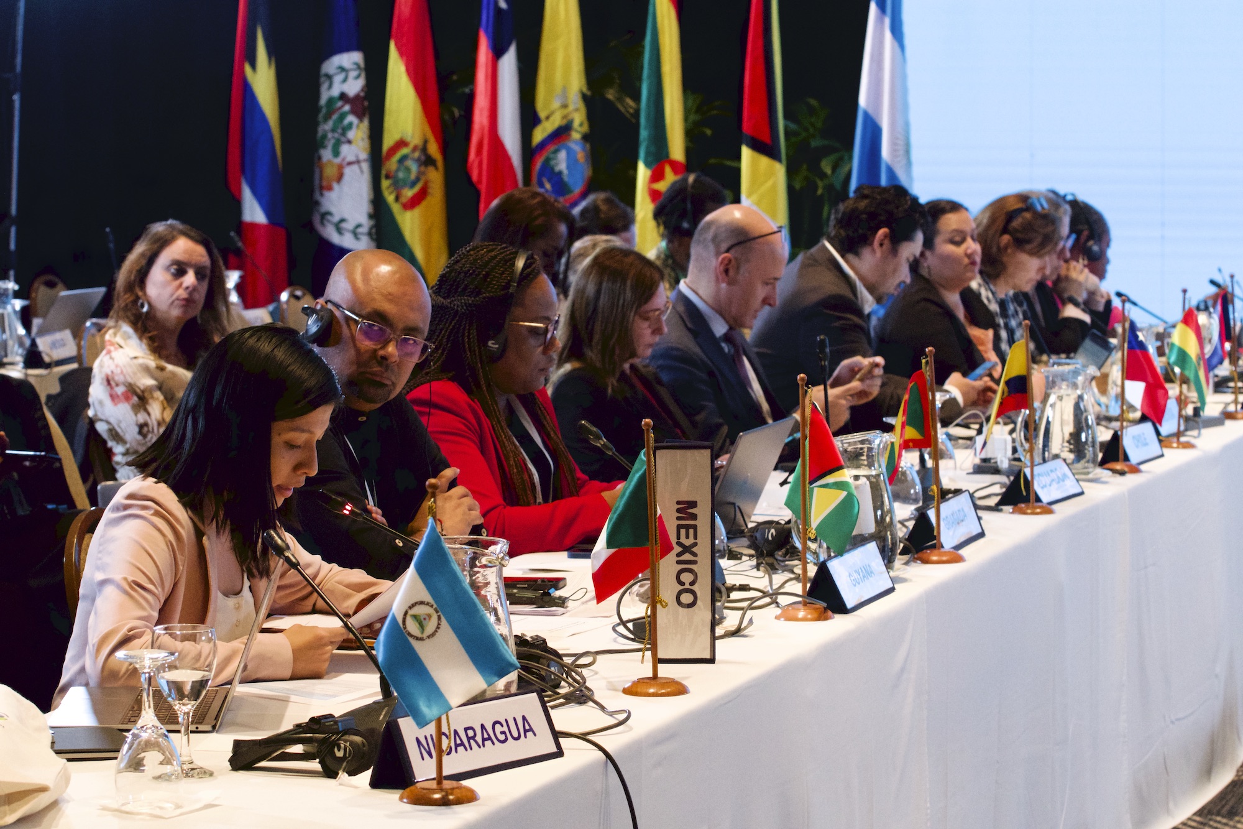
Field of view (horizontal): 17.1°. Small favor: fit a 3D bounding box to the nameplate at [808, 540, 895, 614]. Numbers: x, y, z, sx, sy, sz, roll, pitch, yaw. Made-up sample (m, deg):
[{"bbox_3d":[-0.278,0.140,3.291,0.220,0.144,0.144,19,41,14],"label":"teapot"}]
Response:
[{"bbox_3d":[0.366,0.257,6.598,0.075,0.080,0.298,1,4,18],"label":"nameplate"}]

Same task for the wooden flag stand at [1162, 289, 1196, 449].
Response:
[{"bbox_3d":[1.302,-0.113,9.662,0.087,0.368,0.087,0,4,0],"label":"wooden flag stand"}]

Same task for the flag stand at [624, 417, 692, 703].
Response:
[{"bbox_3d":[0.040,0.182,5.356,0.087,0.355,0.087,0,4,0],"label":"flag stand"}]

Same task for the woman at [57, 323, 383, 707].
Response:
[{"bbox_3d":[-0.624,0.476,5.691,0.650,1.194,0.550,2,5,21],"label":"woman"}]

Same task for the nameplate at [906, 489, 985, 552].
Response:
[{"bbox_3d":[0.583,0.195,7.436,0.080,0.077,0.298,1,4,19],"label":"nameplate"}]

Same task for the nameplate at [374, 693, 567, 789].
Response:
[{"bbox_3d":[-0.180,0.384,4.925,0.073,0.081,0.298,3,5,33],"label":"nameplate"}]

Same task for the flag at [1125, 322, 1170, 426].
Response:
[{"bbox_3d":[1.092,-0.084,8.606,0.093,0.216,0.070,0,4,0],"label":"flag"}]

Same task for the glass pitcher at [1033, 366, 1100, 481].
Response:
[{"bbox_3d":[0.934,0.011,8.872,0.190,0.229,0.138,1,4,17],"label":"glass pitcher"}]

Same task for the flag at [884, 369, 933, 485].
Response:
[{"bbox_3d":[0.498,0.020,7.190,0.085,0.200,0.065,-1,4,0],"label":"flag"}]

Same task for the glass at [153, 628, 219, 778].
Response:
[{"bbox_3d":[-0.524,0.343,4.960,0.076,0.176,0.076,-1,4,0],"label":"glass"}]

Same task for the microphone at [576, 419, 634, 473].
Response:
[{"bbox_3d":[0.016,0.121,6.550,0.170,0.230,0.040,1,4,17],"label":"microphone"}]

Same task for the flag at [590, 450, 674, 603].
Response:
[{"bbox_3d":[0.014,0.145,5.386,0.107,0.200,0.070,0,4,0],"label":"flag"}]

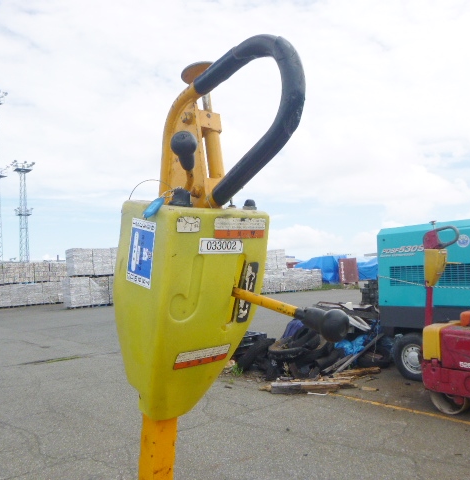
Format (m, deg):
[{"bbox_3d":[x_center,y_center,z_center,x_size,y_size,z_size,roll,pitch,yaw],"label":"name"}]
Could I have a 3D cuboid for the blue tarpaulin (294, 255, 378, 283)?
[{"bbox_3d":[5.928,1.601,26.026,6.000,1.550,2.200,-1,-2,-25],"label":"blue tarpaulin"}]

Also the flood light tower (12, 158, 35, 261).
[{"bbox_3d":[-49.043,-5.761,107.561,4.900,25.190,4.900,-2,-2,0],"label":"flood light tower"}]

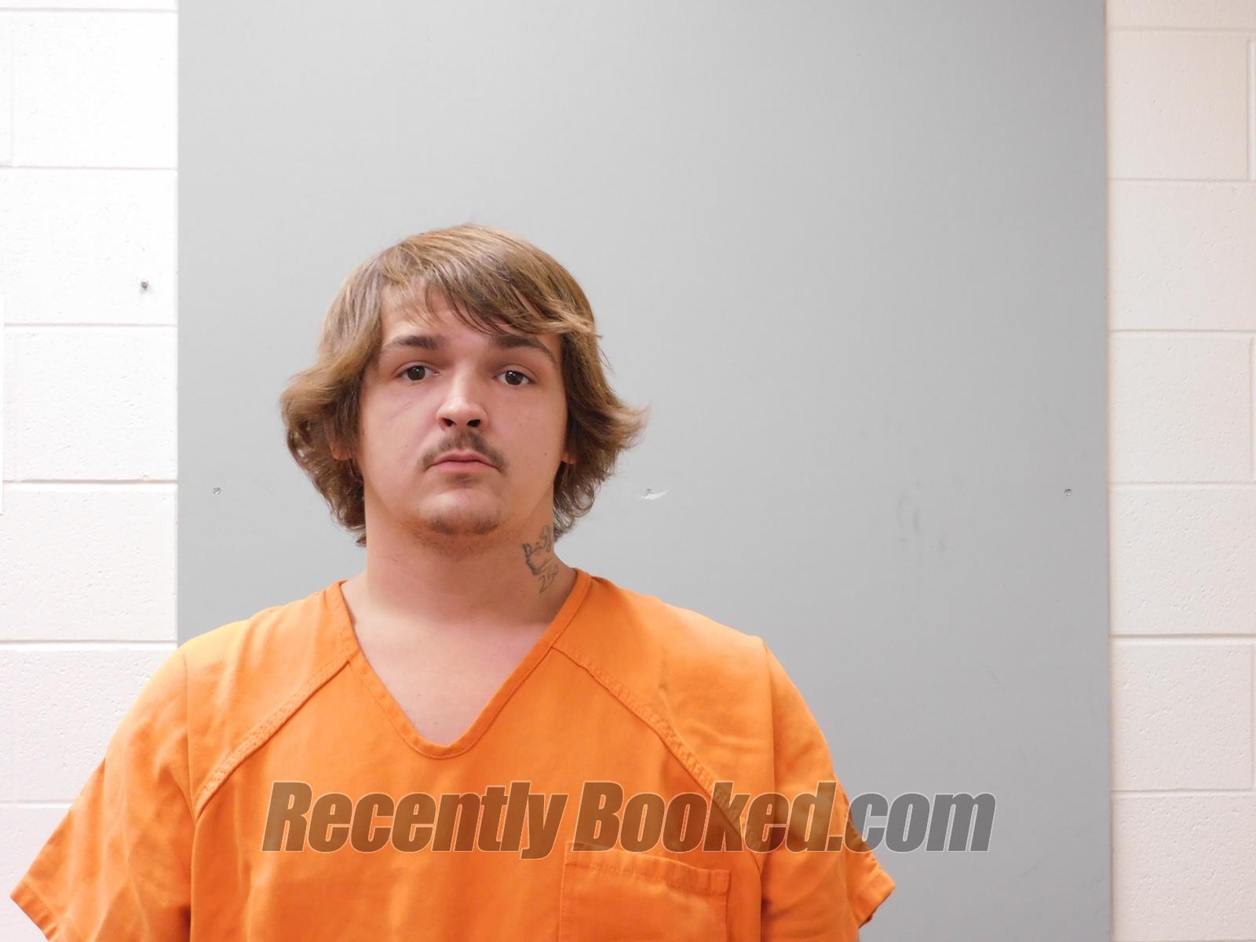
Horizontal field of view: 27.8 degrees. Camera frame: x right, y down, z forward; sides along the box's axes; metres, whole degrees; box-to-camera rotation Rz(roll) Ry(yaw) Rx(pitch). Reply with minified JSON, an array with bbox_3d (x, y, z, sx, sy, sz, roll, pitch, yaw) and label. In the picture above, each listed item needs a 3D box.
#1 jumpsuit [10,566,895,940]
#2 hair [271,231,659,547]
[{"bbox_3d":[-0.124,0.430,1.800,0.620,0.740,0.290,0,-1,5],"label":"jumpsuit"},{"bbox_3d":[-0.114,-0.060,1.760,0.252,0.225,0.230,2,-5,-3],"label":"hair"}]

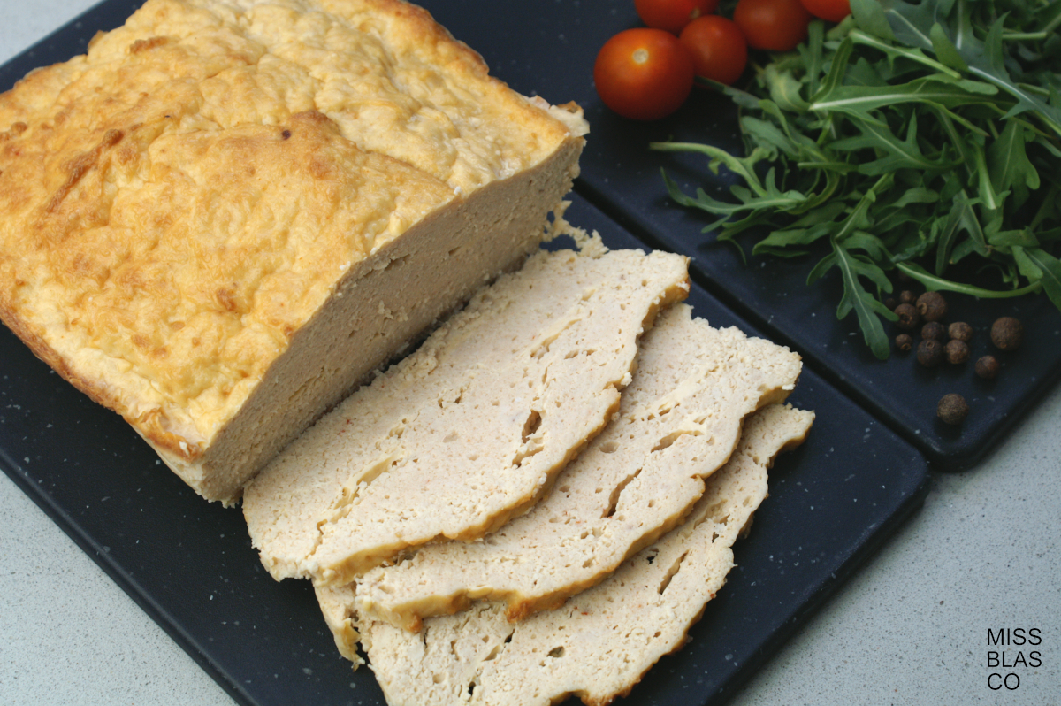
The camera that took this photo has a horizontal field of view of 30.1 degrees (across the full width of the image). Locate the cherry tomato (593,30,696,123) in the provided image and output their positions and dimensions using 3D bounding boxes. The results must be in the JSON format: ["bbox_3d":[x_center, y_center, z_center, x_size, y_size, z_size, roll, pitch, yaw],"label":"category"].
[{"bbox_3d":[0.030,-0.073,0.518,0.026,0.024,0.025,0,59,0],"label":"cherry tomato"}]

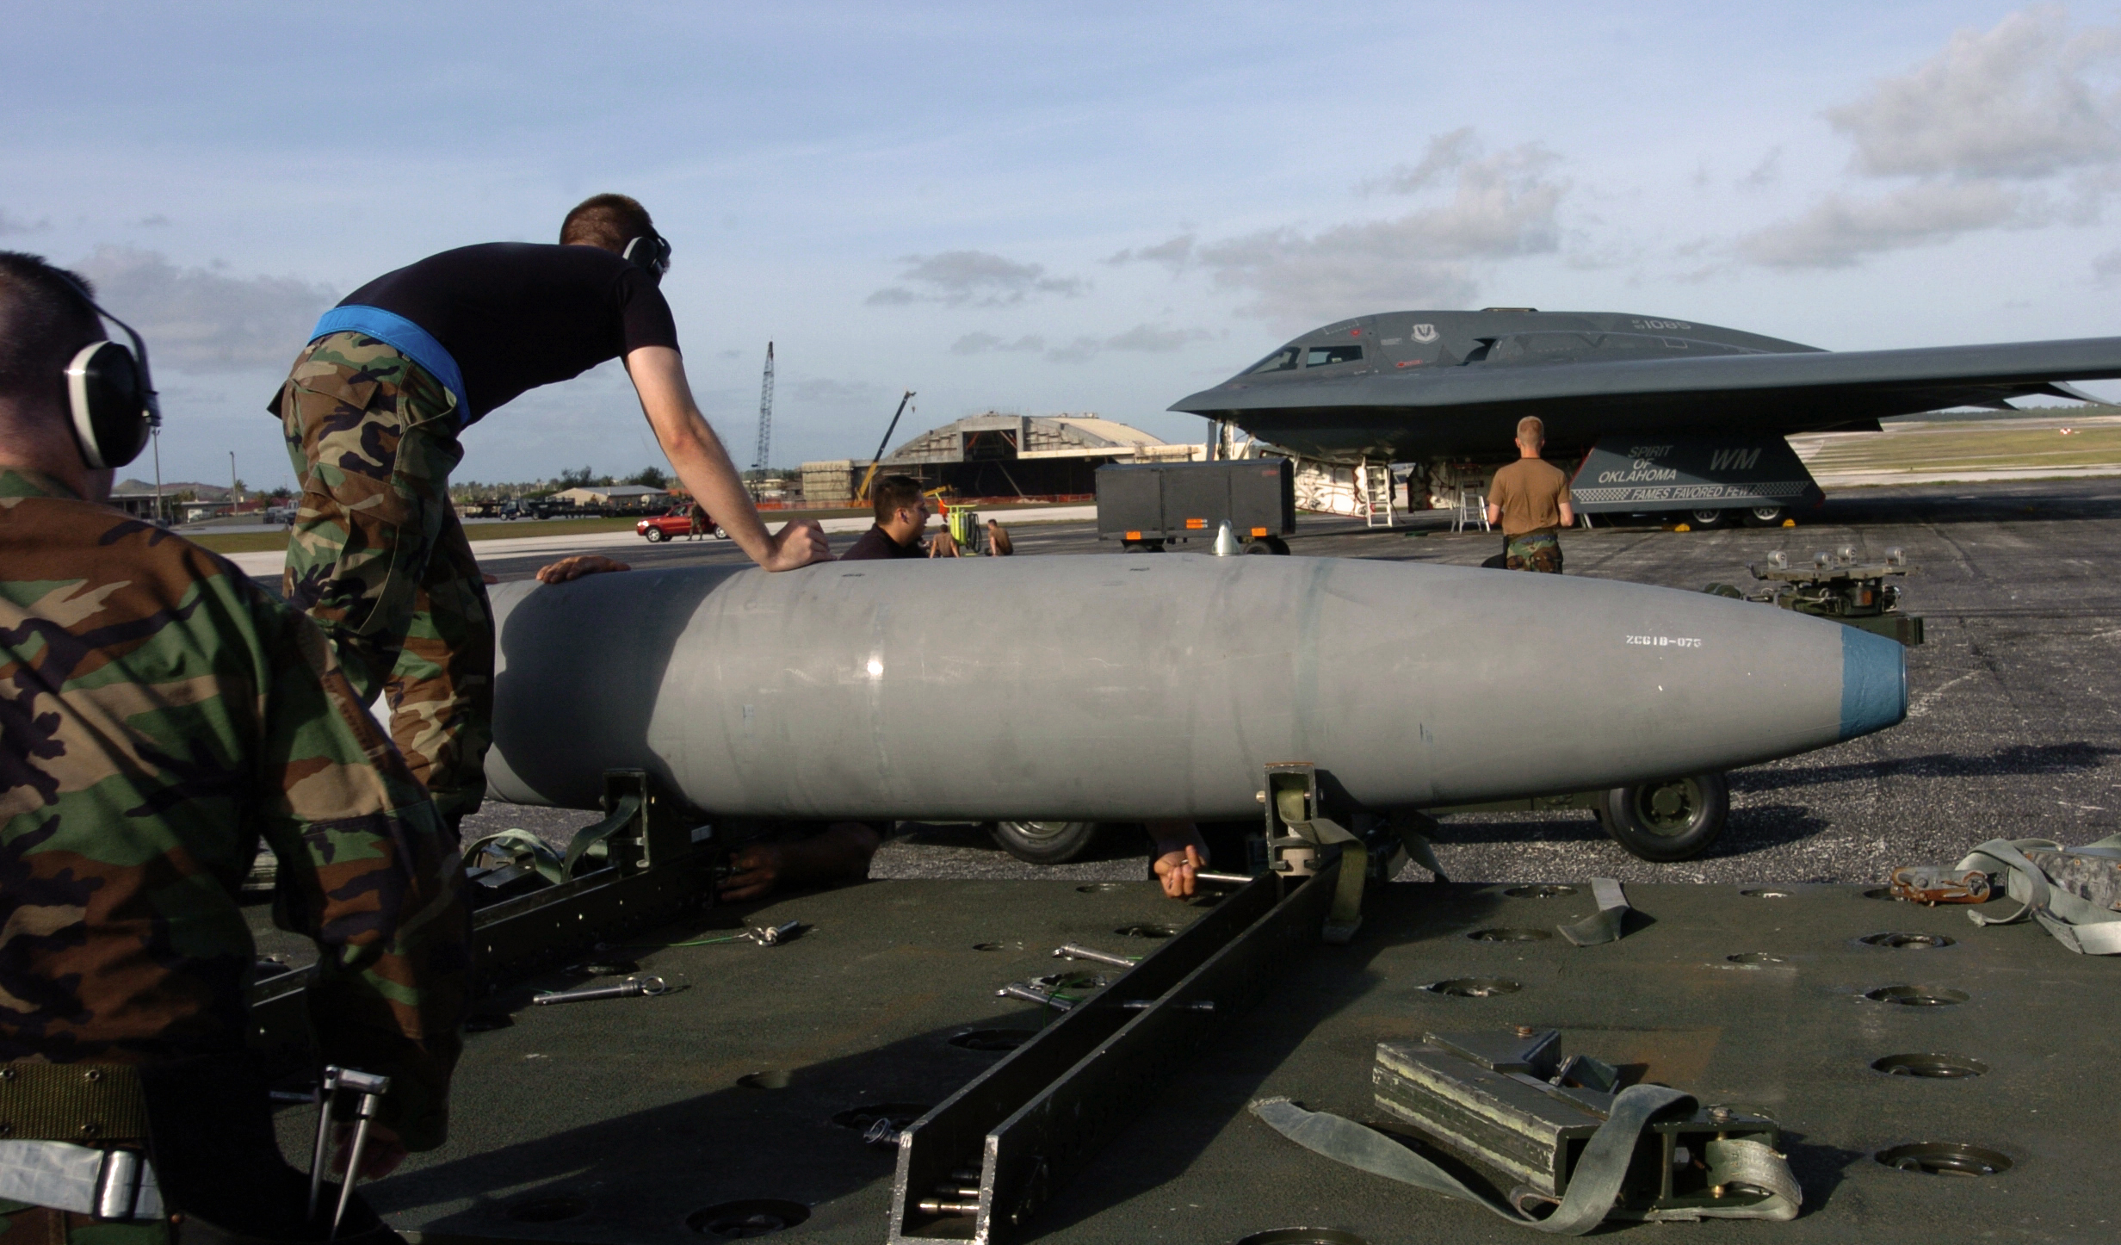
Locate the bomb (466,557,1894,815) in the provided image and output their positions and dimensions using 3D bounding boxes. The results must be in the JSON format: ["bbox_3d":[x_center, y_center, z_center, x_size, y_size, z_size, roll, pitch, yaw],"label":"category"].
[{"bbox_3d":[0.050,0.106,3.873,2.600,0.475,0.457,-1,4,18],"label":"bomb"}]

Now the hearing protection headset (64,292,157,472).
[{"bbox_3d":[-0.864,-0.216,1.920,0.210,0.190,0.100,-5,4,-27],"label":"hearing protection headset"}]

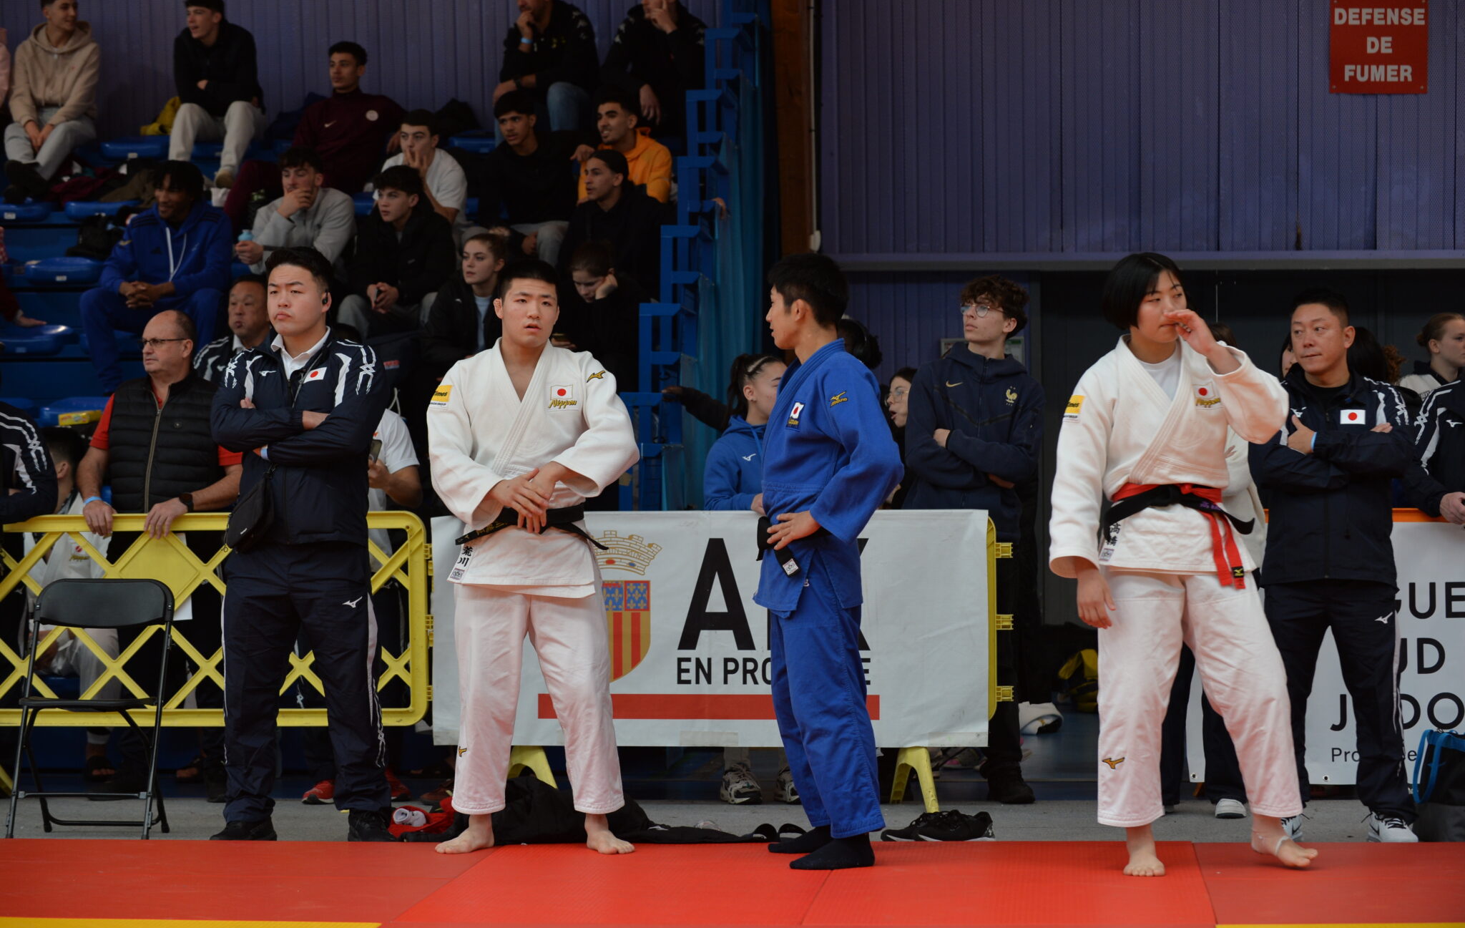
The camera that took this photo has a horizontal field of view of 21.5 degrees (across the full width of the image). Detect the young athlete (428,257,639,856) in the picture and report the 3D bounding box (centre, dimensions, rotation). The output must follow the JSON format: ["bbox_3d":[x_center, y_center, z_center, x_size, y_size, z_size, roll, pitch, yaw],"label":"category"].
[{"bbox_3d":[-0.573,0.261,11.150,0.610,1.710,0.400,0,0,-1],"label":"young athlete"}]

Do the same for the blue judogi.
[{"bbox_3d":[0.266,0.346,10.870,0.400,1.400,0.540,0,1,-22],"label":"blue judogi"}]

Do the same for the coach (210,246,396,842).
[{"bbox_3d":[-1.299,0.251,11.680,0.540,1.810,0.390,0,0,5],"label":"coach"}]

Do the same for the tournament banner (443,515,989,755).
[{"bbox_3d":[-0.070,0.546,12.750,1.850,0.780,0.050,0,0,5],"label":"tournament banner"}]

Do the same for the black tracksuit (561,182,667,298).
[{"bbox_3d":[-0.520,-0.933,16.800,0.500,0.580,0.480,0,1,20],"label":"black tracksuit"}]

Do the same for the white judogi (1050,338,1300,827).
[{"bbox_3d":[1.225,0.327,10.670,0.690,1.350,0.450,0,0,1],"label":"white judogi"}]

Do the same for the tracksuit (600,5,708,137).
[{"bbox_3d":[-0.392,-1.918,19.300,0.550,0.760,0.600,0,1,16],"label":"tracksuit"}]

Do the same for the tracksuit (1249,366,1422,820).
[{"bbox_3d":[1.832,0.392,11.750,0.540,1.400,0.380,0,1,12],"label":"tracksuit"}]

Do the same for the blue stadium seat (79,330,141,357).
[{"bbox_3d":[-2.792,-0.555,17.600,0.390,0.160,0.390,0,0,5],"label":"blue stadium seat"}]

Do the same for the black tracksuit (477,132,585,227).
[{"bbox_3d":[-0.952,-1.313,18.200,0.530,0.570,0.420,0,0,12],"label":"black tracksuit"}]

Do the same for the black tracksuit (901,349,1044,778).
[{"bbox_3d":[0.810,0.334,13.050,0.500,1.450,0.380,0,1,7],"label":"black tracksuit"}]

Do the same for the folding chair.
[{"bbox_3d":[-1.997,0.775,12.030,0.440,0.800,0.470,0,0,5],"label":"folding chair"}]

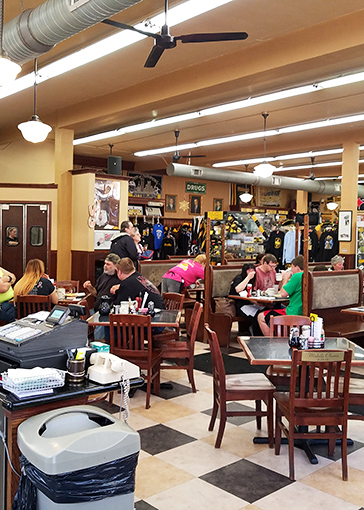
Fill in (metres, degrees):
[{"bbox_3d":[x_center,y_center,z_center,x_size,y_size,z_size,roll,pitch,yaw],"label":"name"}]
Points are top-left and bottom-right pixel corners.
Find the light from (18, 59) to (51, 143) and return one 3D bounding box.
[{"bbox_3d":[-1.706,-1.845,5.943,0.400,1.080,0.400,1,2,0],"label":"light"}]

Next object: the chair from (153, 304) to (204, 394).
[{"bbox_3d":[-0.055,0.936,5.314,0.480,0.870,0.430,1,2,-5],"label":"chair"}]

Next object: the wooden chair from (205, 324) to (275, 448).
[{"bbox_3d":[0.447,1.010,4.030,0.490,0.850,0.420,1,2,-5],"label":"wooden chair"}]

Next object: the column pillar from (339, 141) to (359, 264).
[{"bbox_3d":[3.468,-0.496,10.488,0.250,3.500,0.250,-1,3,-42],"label":"column pillar"}]

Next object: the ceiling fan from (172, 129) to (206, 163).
[{"bbox_3d":[-0.092,-2.220,10.400,1.250,0.600,1.200,1,2,0],"label":"ceiling fan"}]

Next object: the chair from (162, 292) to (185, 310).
[{"bbox_3d":[-0.246,0.922,6.304,0.420,0.850,0.490,3,3,44],"label":"chair"}]

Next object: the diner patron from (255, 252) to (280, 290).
[{"bbox_3d":[1.390,0.646,7.945,0.500,1.320,0.720,-1,2,-40],"label":"diner patron"}]

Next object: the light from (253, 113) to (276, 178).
[{"bbox_3d":[1.552,-2.062,9.635,0.420,1.224,0.420,1,2,0],"label":"light"}]

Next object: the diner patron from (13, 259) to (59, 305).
[{"bbox_3d":[-1.800,0.713,6.450,0.540,1.320,0.780,1,2,19],"label":"diner patron"}]

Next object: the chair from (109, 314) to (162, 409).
[{"bbox_3d":[-0.450,0.994,4.970,0.440,0.900,0.530,1,2,11],"label":"chair"}]

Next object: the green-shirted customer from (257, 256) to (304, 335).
[{"bbox_3d":[1.374,0.687,6.861,0.480,1.340,0.700,-1,3,-42],"label":"green-shirted customer"}]

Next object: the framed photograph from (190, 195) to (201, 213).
[{"bbox_3d":[0.494,-1.781,18.185,0.540,0.670,0.050,-1,3,-42],"label":"framed photograph"}]

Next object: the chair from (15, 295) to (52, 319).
[{"bbox_3d":[-1.674,0.888,5.984,0.430,0.870,0.480,1,2,0],"label":"chair"}]

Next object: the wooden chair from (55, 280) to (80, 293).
[{"bbox_3d":[-1.770,0.878,7.680,0.440,0.900,0.520,1,2,-1],"label":"wooden chair"}]

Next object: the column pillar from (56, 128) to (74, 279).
[{"bbox_3d":[-2.162,-0.548,9.388,0.265,3.500,0.265,-1,3,-42],"label":"column pillar"}]

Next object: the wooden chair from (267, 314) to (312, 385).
[{"bbox_3d":[0.950,1.029,4.490,0.440,0.900,0.520,1,2,10],"label":"wooden chair"}]

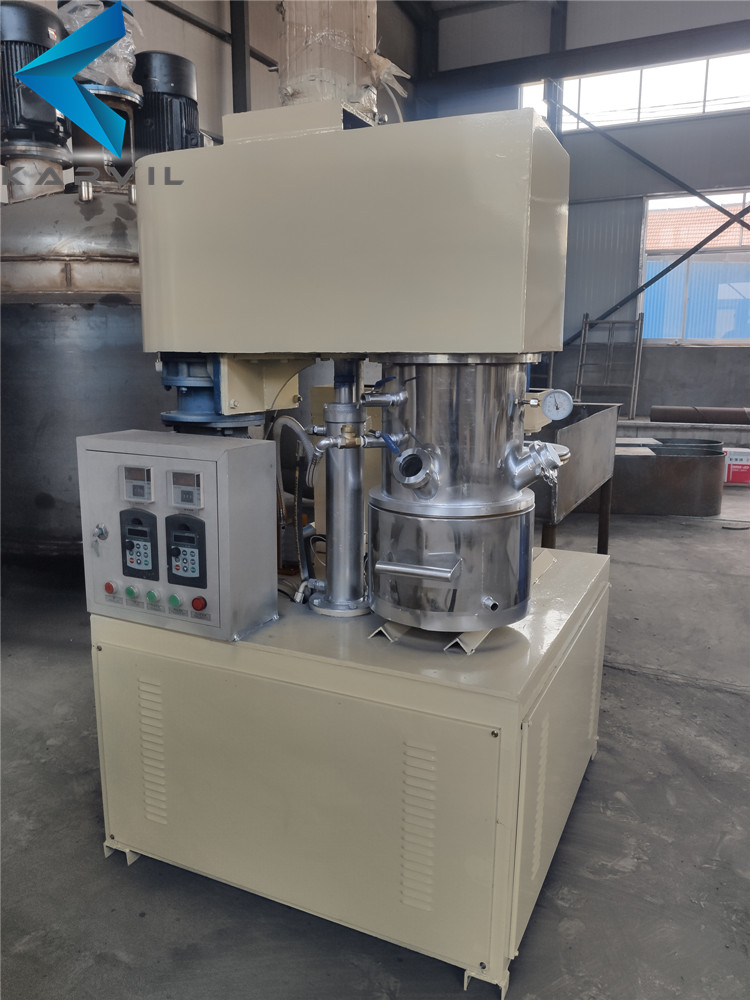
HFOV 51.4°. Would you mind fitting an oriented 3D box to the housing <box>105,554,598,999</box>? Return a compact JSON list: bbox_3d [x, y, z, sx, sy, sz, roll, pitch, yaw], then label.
[{"bbox_3d":[0.009,0.526,2.100,1.020,0.634,1.002,6,13,25],"label":"housing"}]

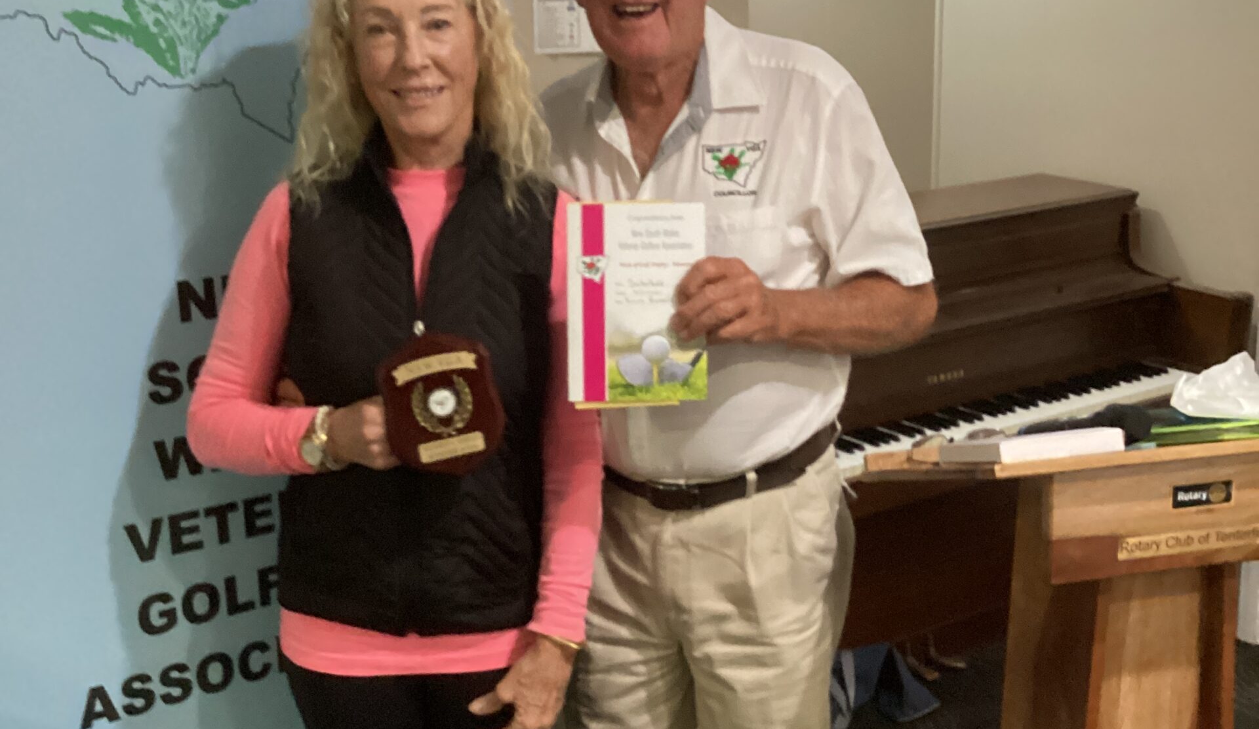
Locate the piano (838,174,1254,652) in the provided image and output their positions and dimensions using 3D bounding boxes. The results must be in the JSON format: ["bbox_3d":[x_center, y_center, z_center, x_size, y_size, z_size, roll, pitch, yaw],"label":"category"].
[{"bbox_3d":[0.653,0.232,3.487,1.483,1.114,0.658,-11,18,-30],"label":"piano"}]

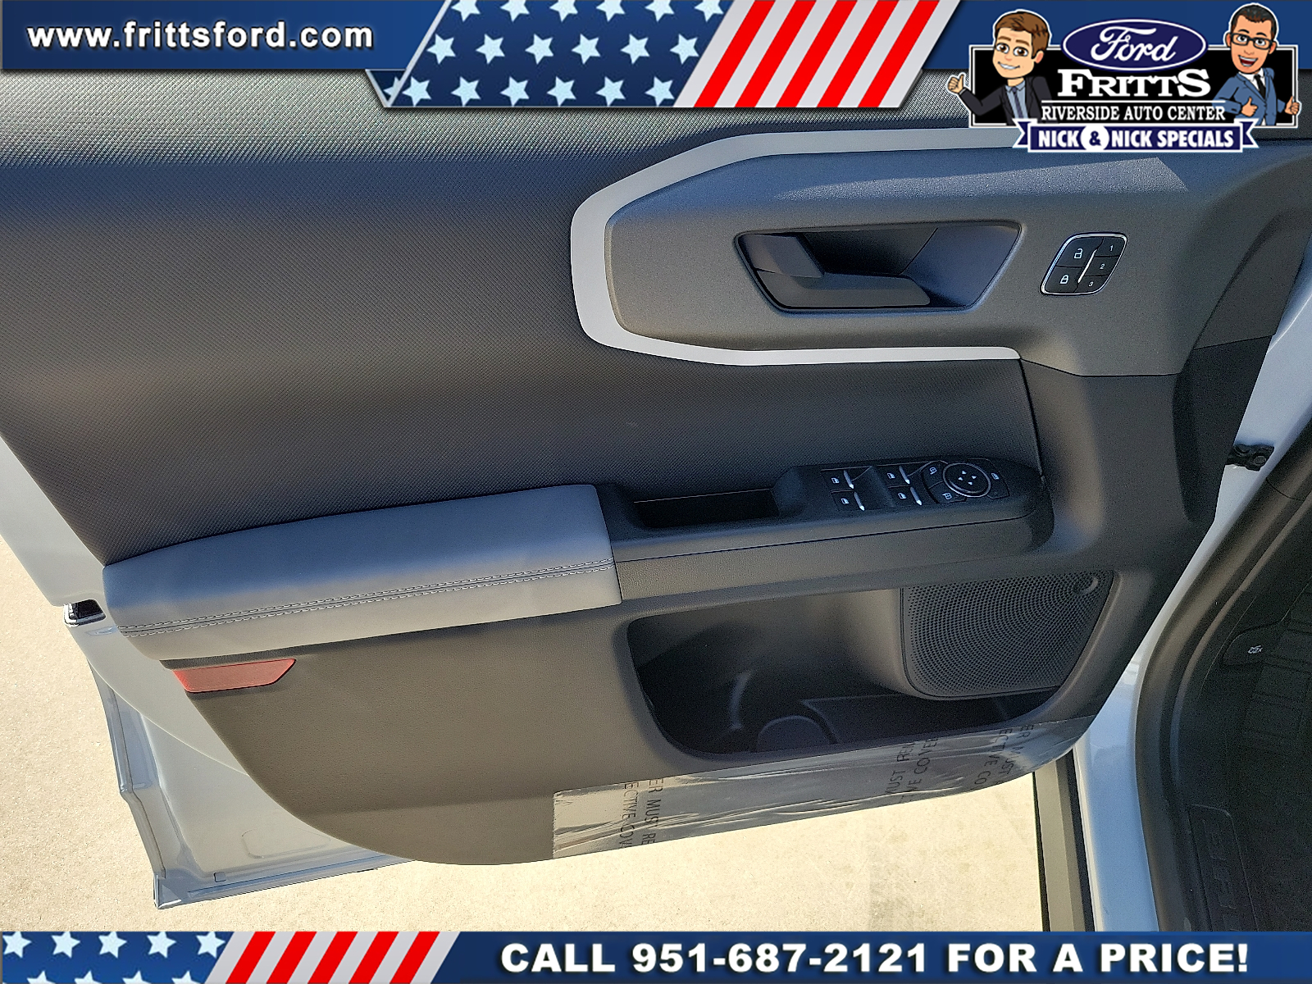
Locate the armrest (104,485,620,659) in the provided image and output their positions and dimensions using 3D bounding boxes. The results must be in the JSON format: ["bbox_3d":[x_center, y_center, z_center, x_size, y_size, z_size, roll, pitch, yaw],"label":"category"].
[{"bbox_3d":[-0.182,0.053,0.660,0.314,0.062,0.075,-6,42,-11],"label":"armrest"}]

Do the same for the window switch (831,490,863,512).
[{"bbox_3d":[0.137,0.007,0.702,0.019,0.009,0.019,-5,47,-12],"label":"window switch"}]

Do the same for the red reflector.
[{"bbox_3d":[-0.292,0.127,0.683,0.080,0.027,0.008,-4,42,-8],"label":"red reflector"}]

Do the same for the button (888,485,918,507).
[{"bbox_3d":[0.179,0.003,0.711,0.019,0.009,0.019,-5,47,-12],"label":"button"}]

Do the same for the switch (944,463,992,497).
[{"bbox_3d":[0.231,-0.009,0.730,0.034,0.010,0.034,-5,47,-12],"label":"switch"}]

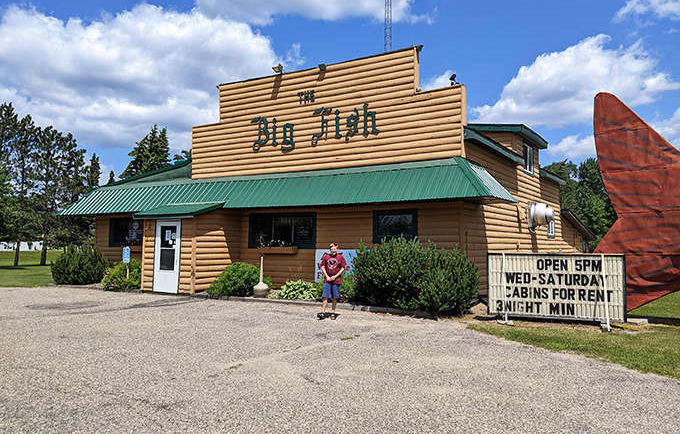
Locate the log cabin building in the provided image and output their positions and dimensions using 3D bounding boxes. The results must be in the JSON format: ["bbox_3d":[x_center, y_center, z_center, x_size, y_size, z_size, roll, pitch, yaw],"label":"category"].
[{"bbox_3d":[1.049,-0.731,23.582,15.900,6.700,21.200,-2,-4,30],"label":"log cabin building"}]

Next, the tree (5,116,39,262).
[{"bbox_3d":[-22.977,-1.969,38.682,2.700,11.000,2.700,-2,-4,30],"label":"tree"}]

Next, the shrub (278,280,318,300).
[{"bbox_3d":[-1.030,1.778,13.119,0.970,0.480,0.900,0,-3,0],"label":"shrub"}]

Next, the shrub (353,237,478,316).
[{"bbox_3d":[1.631,1.154,11.252,2.700,1.500,2.300,-2,-4,30],"label":"shrub"}]

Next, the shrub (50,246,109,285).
[{"bbox_3d":[-9.697,1.752,19.682,2.050,1.320,1.950,-2,-4,30],"label":"shrub"}]

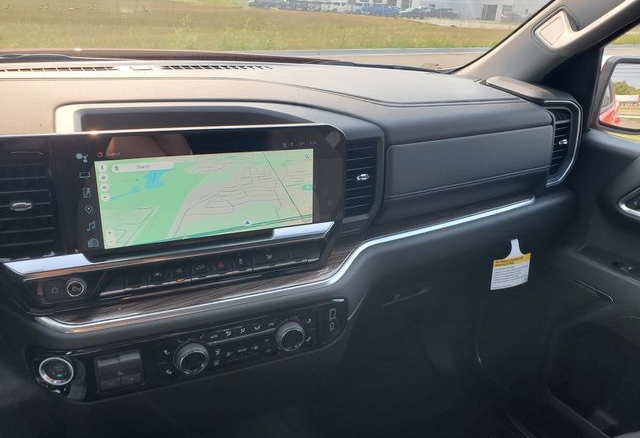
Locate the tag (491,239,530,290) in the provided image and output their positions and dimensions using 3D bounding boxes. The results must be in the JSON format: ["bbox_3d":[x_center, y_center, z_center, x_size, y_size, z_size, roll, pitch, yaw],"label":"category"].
[{"bbox_3d":[0.362,0.083,0.902,0.092,0.092,0.009,-7,17,-24],"label":"tag"}]

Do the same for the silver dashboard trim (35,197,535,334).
[{"bbox_3d":[0.043,0.052,0.709,0.806,0.067,0.045,-10,28,-28],"label":"silver dashboard trim"}]

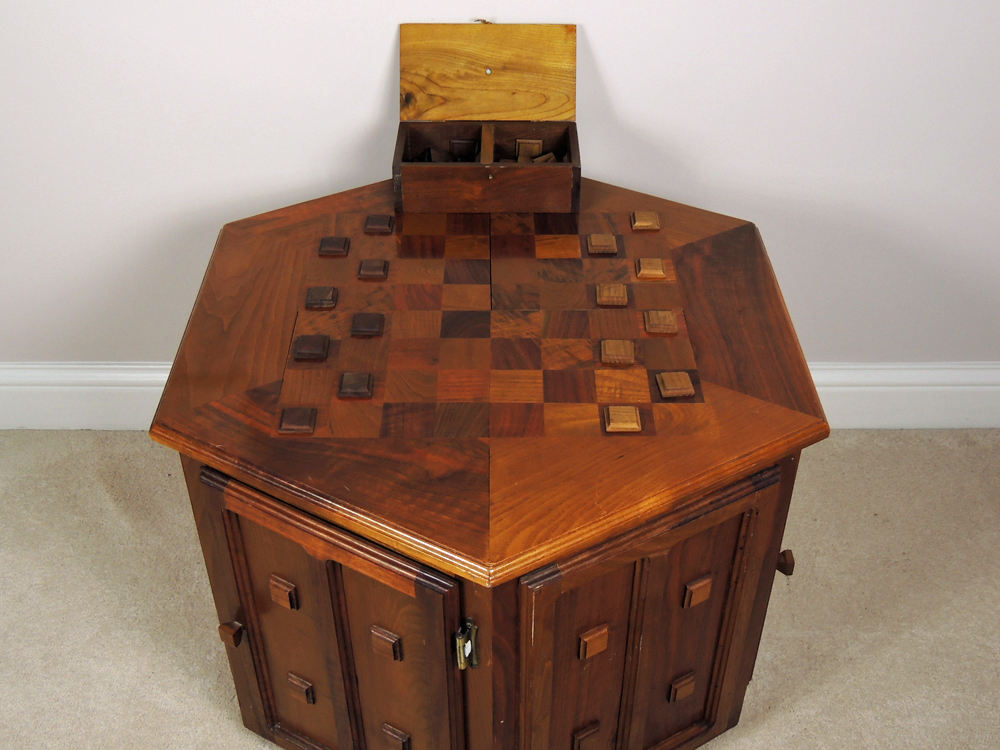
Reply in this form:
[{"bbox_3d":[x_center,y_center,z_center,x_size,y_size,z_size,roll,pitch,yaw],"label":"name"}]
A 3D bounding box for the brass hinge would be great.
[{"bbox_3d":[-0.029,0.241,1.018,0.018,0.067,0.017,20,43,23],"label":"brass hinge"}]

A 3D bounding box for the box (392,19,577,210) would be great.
[{"bbox_3d":[-0.015,-0.305,1.365,0.216,0.172,0.145,0,39,0],"label":"box"}]

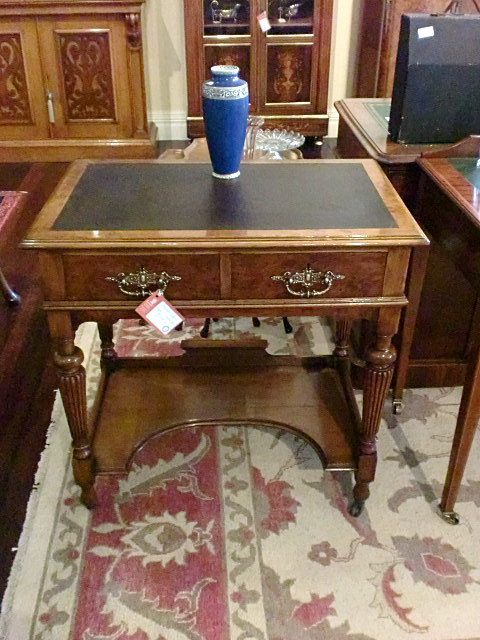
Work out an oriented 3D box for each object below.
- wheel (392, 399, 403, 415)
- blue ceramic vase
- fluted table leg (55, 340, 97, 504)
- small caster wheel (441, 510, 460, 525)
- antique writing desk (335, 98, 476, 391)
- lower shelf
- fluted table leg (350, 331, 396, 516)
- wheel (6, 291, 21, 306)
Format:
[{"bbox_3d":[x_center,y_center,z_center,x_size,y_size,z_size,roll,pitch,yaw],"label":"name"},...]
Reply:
[{"bbox_3d":[0.482,0.267,1.976,0.029,0.043,0.031,0,32,-2],"label":"wheel"},{"bbox_3d":[-0.033,-0.452,1.485,0.103,0.240,0.103,0,32,-2],"label":"blue ceramic vase"},{"bbox_3d":[-0.373,0.261,1.507,0.061,0.532,0.061,0,32,-2],"label":"fluted table leg"},{"bbox_3d":[0.525,0.490,1.623,0.046,0.034,0.036,0,32,-2],"label":"small caster wheel"},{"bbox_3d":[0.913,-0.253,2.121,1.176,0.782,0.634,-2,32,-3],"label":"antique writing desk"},{"bbox_3d":[-0.036,0.226,1.756,0.665,0.105,0.464,0,32,-2],"label":"lower shelf"},{"bbox_3d":[0.309,0.256,1.525,0.061,0.532,0.061,0,32,-2],"label":"fluted table leg"},{"bbox_3d":[-0.882,-0.081,2.518,0.051,0.046,0.046,0,32,-2],"label":"wheel"}]

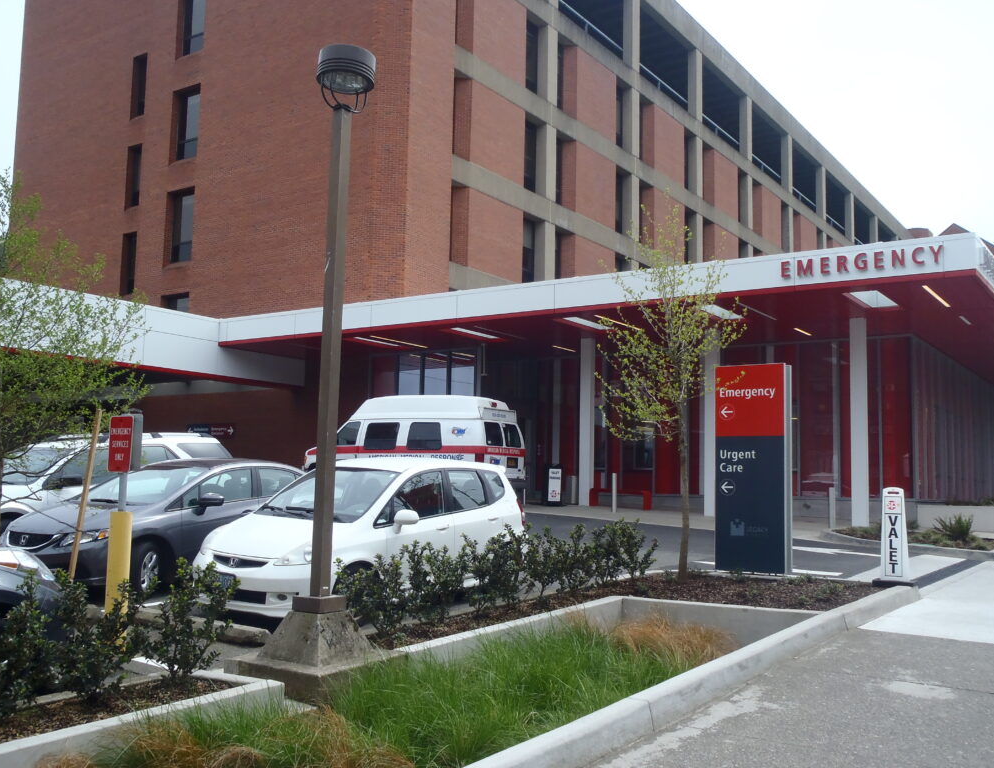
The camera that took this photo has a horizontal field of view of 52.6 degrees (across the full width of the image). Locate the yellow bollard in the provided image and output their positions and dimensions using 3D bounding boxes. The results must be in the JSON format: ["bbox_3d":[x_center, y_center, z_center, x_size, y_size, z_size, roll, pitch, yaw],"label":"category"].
[{"bbox_3d":[-3.047,1.600,8.150,0.173,1.120,0.173,-3,-7,34],"label":"yellow bollard"}]

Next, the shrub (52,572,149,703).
[{"bbox_3d":[-2.450,1.560,6.260,0.560,0.780,0.570,-3,-7,34],"label":"shrub"}]

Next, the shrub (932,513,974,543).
[{"bbox_3d":[7.789,2.437,17.200,0.640,0.500,0.600,1,-6,0],"label":"shrub"}]

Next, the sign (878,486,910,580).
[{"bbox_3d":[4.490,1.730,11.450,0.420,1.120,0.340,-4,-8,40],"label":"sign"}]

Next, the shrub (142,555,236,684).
[{"bbox_3d":[-2.060,1.575,6.710,0.560,0.810,0.580,-3,-7,34],"label":"shrub"}]

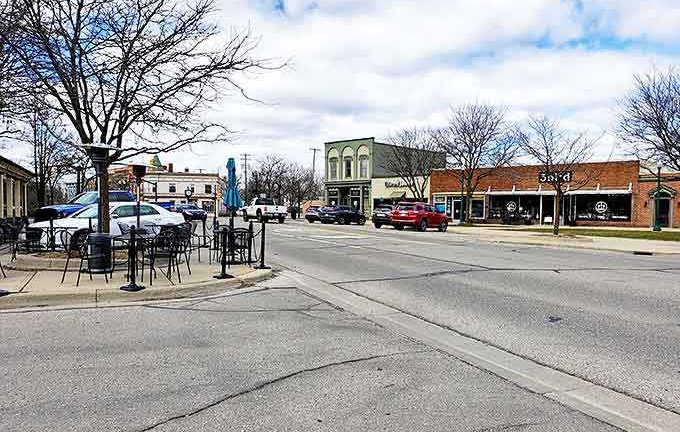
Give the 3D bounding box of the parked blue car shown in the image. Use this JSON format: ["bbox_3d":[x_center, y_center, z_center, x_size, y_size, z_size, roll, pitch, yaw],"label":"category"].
[{"bbox_3d":[-9.433,0.020,20.900,1.970,1.870,5.400,1,1,39],"label":"parked blue car"}]

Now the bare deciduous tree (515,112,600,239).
[{"bbox_3d":[11.605,-2.157,27.000,4.500,6.300,4.500,0,1,0],"label":"bare deciduous tree"}]

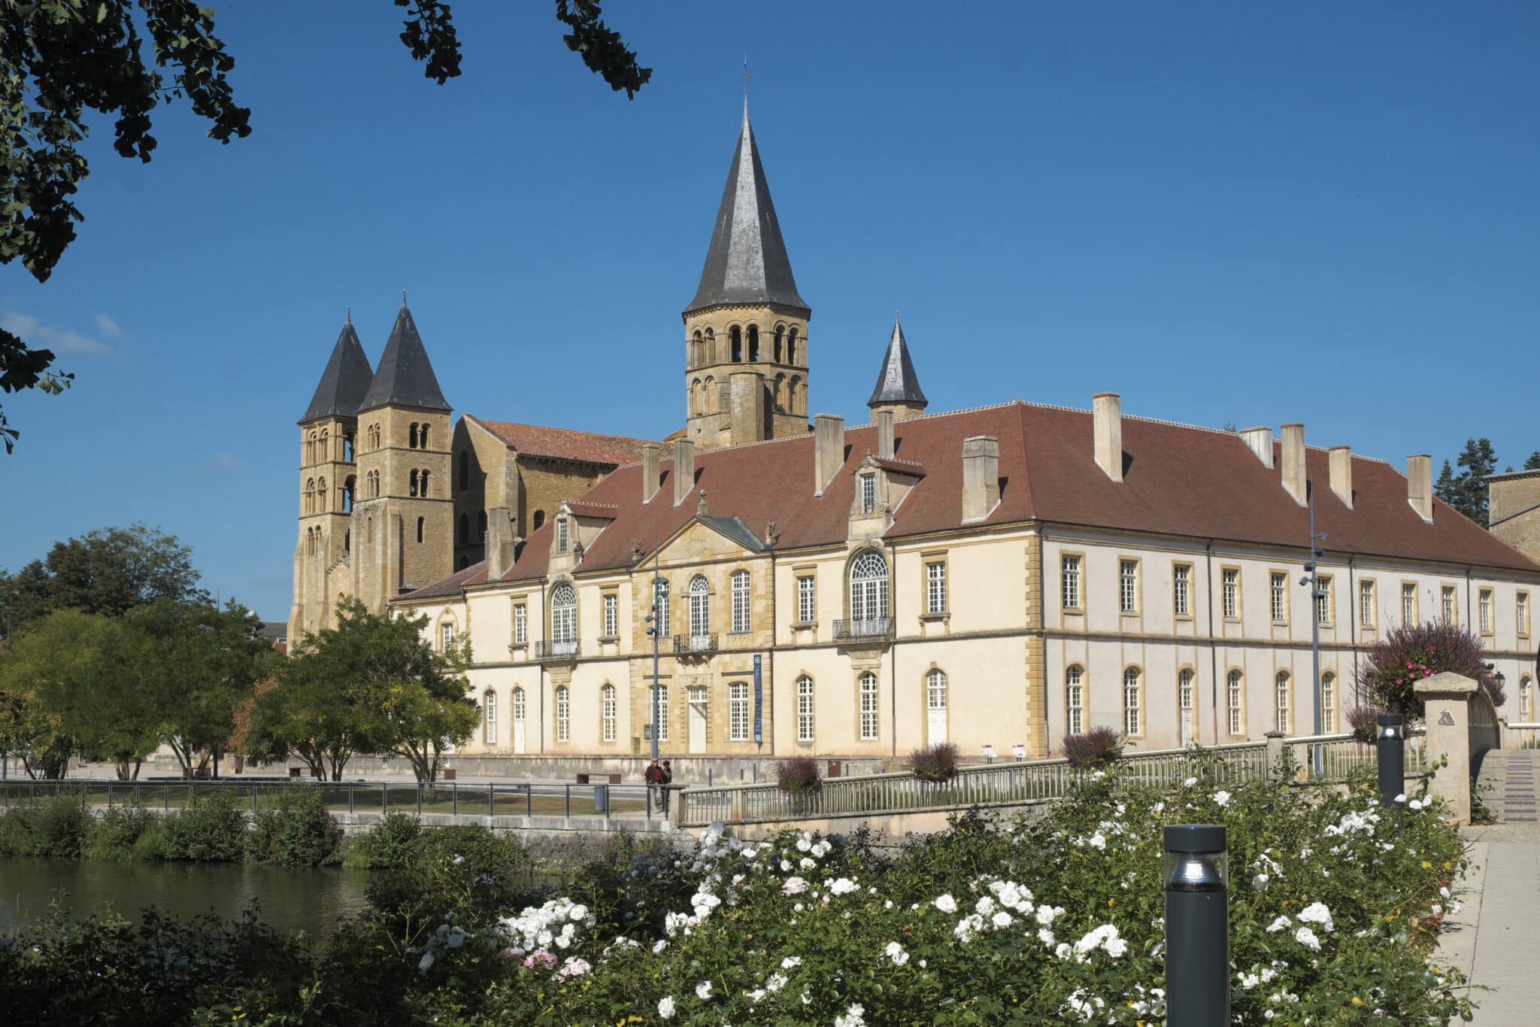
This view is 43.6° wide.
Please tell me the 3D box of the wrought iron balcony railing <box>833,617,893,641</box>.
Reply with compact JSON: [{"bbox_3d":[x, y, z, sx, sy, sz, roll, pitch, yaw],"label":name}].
[{"bbox_3d":[4.712,5.791,96.356,0.500,1.000,3.950,5,-9,-40],"label":"wrought iron balcony railing"}]

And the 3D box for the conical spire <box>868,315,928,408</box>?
[{"bbox_3d":[10.228,-12.259,154.372,4.750,7.400,4.750,5,-9,-40],"label":"conical spire"}]

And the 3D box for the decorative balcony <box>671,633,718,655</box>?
[{"bbox_3d":[-4.047,7.086,105.597,0.550,1.100,3.500,5,-9,-41],"label":"decorative balcony"}]

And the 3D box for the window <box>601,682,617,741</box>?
[{"bbox_3d":[-9.252,11.560,111.523,0.300,3.330,1.400,5,-9,-41],"label":"window"}]

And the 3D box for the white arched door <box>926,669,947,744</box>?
[{"bbox_3d":[7.582,8.987,87.150,0.200,3.930,1.100,5,-9,-41],"label":"white arched door"}]

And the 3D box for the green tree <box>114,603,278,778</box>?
[{"bbox_3d":[-23.611,7.532,78.542,6.500,8.002,6.500,0,-7,0],"label":"green tree"}]

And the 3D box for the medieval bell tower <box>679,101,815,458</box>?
[{"bbox_3d":[-1.927,-19.921,164.061,10.700,31.090,10.700,5,-9,-41],"label":"medieval bell tower"}]

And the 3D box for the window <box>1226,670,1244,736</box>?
[{"bbox_3d":[23.416,9.541,97.059,1.400,3.250,0.300,5,-9,-41],"label":"window"}]

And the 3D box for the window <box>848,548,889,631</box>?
[{"bbox_3d":[4.980,3.982,96.860,0.350,4.335,3.053,5,-9,-40],"label":"window"}]

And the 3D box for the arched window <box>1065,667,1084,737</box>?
[{"bbox_3d":[14.017,8.647,88.720,1.400,3.210,0.300,5,-9,-41],"label":"arched window"}]

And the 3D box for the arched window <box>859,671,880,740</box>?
[{"bbox_3d":[4.988,9.541,95.690,0.300,3.390,1.400,5,-9,-41],"label":"arched window"}]

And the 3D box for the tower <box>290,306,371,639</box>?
[{"bbox_3d":[-31.109,1.863,140.486,5.700,33.370,5.700,5,-9,-41],"label":"tower"}]

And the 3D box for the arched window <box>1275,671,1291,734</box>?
[{"bbox_3d":[26.575,9.811,99.865,1.400,3.250,0.300,5,-9,-41],"label":"arched window"}]

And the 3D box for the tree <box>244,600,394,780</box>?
[{"bbox_3d":[-18.475,7.521,78.544,6.200,7.980,6.200,0,-7,0],"label":"tree"}]

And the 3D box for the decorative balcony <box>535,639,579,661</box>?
[{"bbox_3d":[-12.630,8.157,115.201,0.550,1.200,4.200,5,-9,-41],"label":"decorative balcony"}]

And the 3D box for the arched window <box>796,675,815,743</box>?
[{"bbox_3d":[1.843,10.123,99.927,0.300,3.481,1.517,5,-9,-40],"label":"arched window"}]

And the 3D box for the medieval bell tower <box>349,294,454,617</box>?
[{"bbox_3d":[-27.212,0.883,141.308,6.200,33.800,5.700,5,-9,-40],"label":"medieval bell tower"}]

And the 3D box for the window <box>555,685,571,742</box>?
[{"bbox_3d":[-12.547,12.132,116.875,0.300,3.490,1.622,5,-9,-40],"label":"window"}]

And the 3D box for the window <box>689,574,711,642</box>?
[{"bbox_3d":[-3.924,5.486,107.318,0.300,4.197,1.849,5,-9,-40],"label":"window"}]

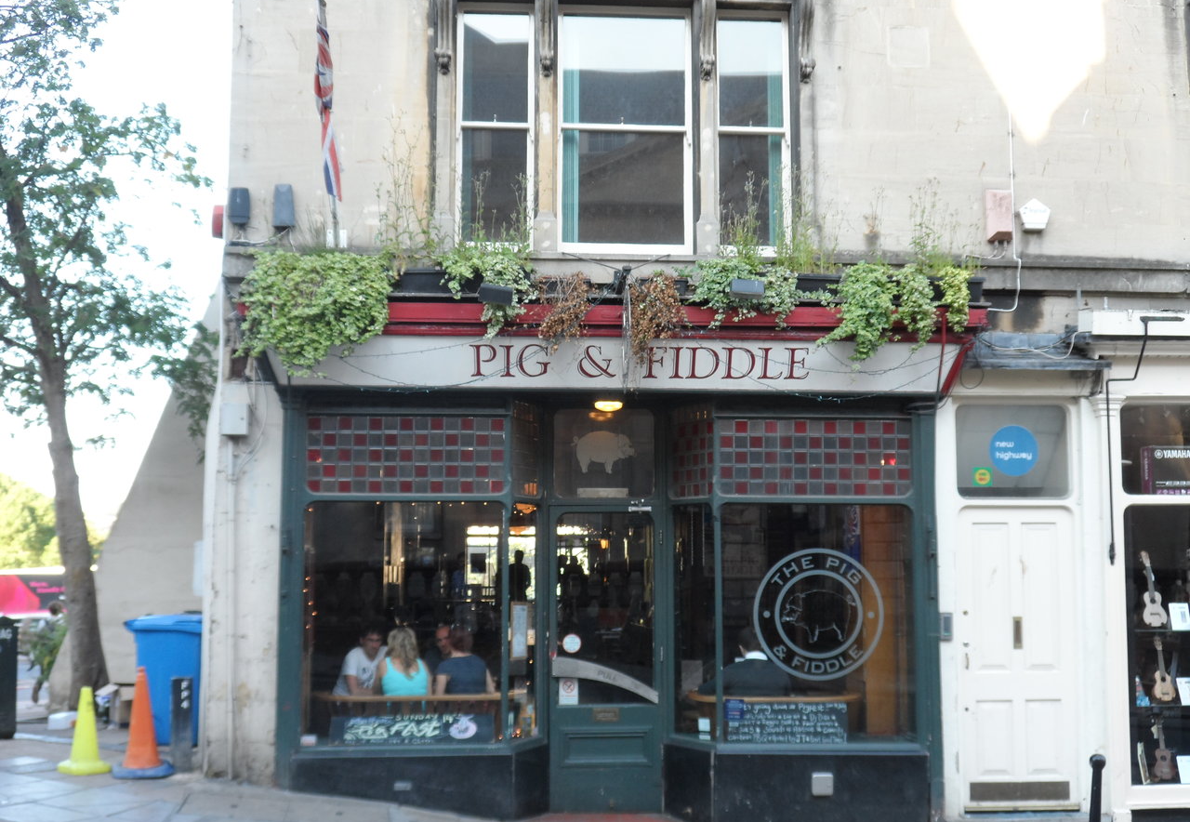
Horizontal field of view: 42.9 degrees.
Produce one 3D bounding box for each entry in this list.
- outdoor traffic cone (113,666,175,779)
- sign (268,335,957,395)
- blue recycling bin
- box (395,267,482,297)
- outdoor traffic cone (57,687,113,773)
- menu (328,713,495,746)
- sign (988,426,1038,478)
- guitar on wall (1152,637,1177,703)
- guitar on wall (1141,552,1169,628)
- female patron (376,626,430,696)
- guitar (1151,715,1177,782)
[{"bbox_3d":[-3.045,2.100,10.183,0.385,0.700,0.385,2,-7,-16],"label":"outdoor traffic cone"},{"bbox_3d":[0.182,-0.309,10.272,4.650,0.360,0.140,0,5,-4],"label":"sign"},{"bbox_3d":[-3.514,2.235,12.606,0.700,1.050,0.570,0,-7,-4],"label":"blue recycling bin"},{"bbox_3d":[-1.052,-0.873,10.216,0.620,0.200,0.200,0,-7,-4],"label":"box"},{"bbox_3d":[-3.409,2.139,10.102,0.355,0.530,0.355,2,-7,-18],"label":"outdoor traffic cone"},{"bbox_3d":[-1.239,2.146,10.210,1.100,0.220,0.030,0,-7,-4],"label":"menu"},{"bbox_3d":[2.972,0.280,10.732,0.350,0.355,0.020,0,-7,-4],"label":"sign"},{"bbox_3d":[4.117,1.872,10.937,0.170,0.480,0.070,0,-15,-4],"label":"guitar on wall"},{"bbox_3d":[4.047,1.295,10.947,0.180,0.560,0.070,0,-23,-4],"label":"guitar on wall"},{"bbox_3d":[-1.425,2.223,11.247,0.460,1.240,0.680,0,-7,-4],"label":"female patron"},{"bbox_3d":[4.093,2.422,10.872,0.170,0.470,0.070,0,-12,-4],"label":"guitar"}]

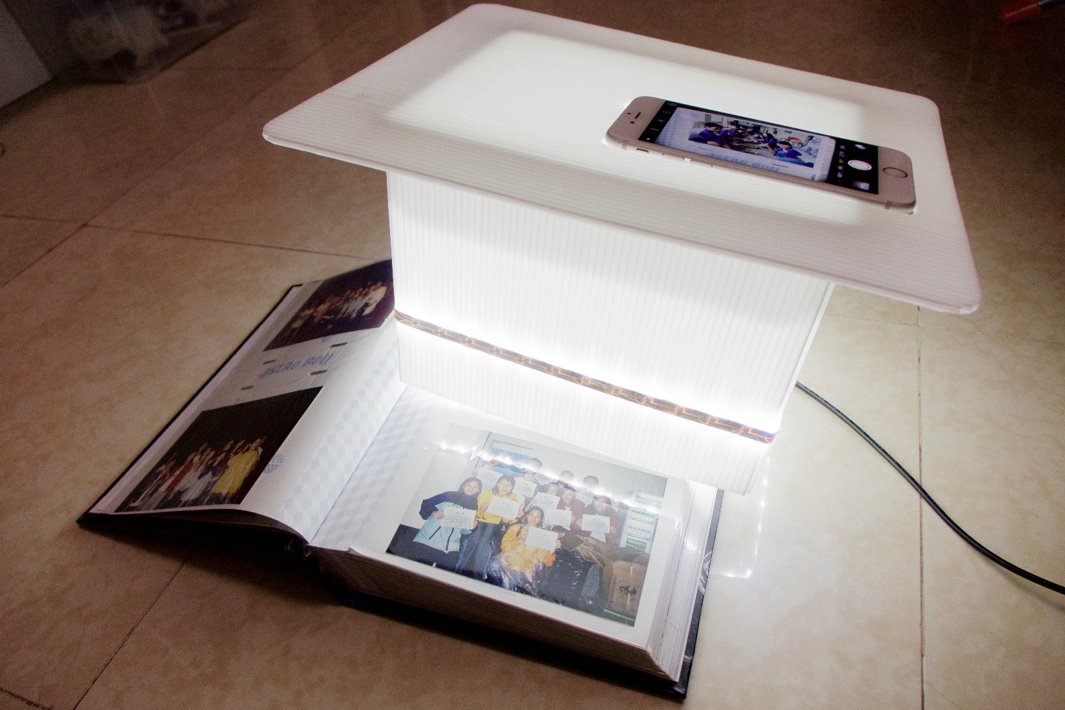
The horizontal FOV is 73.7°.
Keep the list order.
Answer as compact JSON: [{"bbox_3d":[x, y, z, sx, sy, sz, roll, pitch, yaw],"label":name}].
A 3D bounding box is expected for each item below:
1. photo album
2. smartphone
[{"bbox_3d":[-0.076,0.026,0.462,0.397,0.068,0.253,8,46,19],"label":"photo album"},{"bbox_3d":[0.106,-0.096,0.333,0.138,0.007,0.067,18,41,13],"label":"smartphone"}]

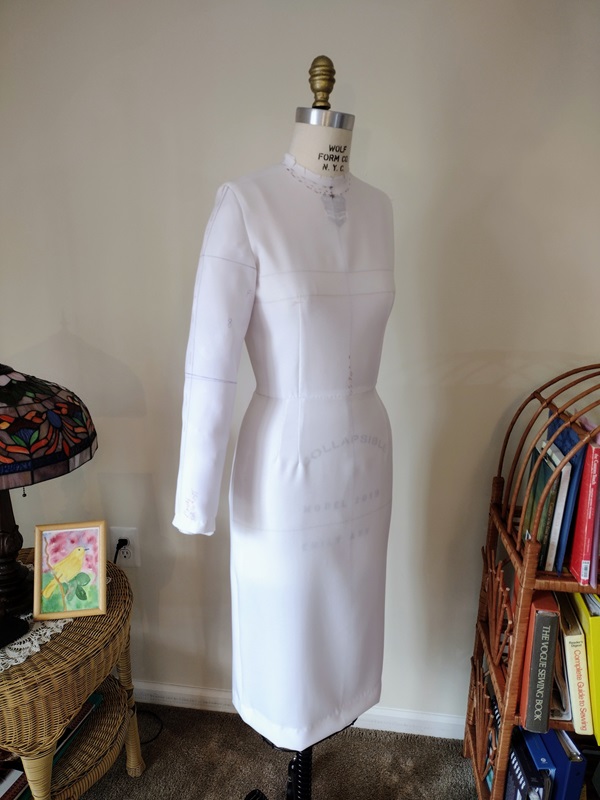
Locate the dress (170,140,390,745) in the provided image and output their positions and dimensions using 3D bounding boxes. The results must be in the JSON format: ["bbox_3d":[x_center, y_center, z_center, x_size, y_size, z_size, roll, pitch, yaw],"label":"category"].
[{"bbox_3d":[-0.014,0.117,1.175,0.460,1.114,0.285,-8,17,-33],"label":"dress"}]

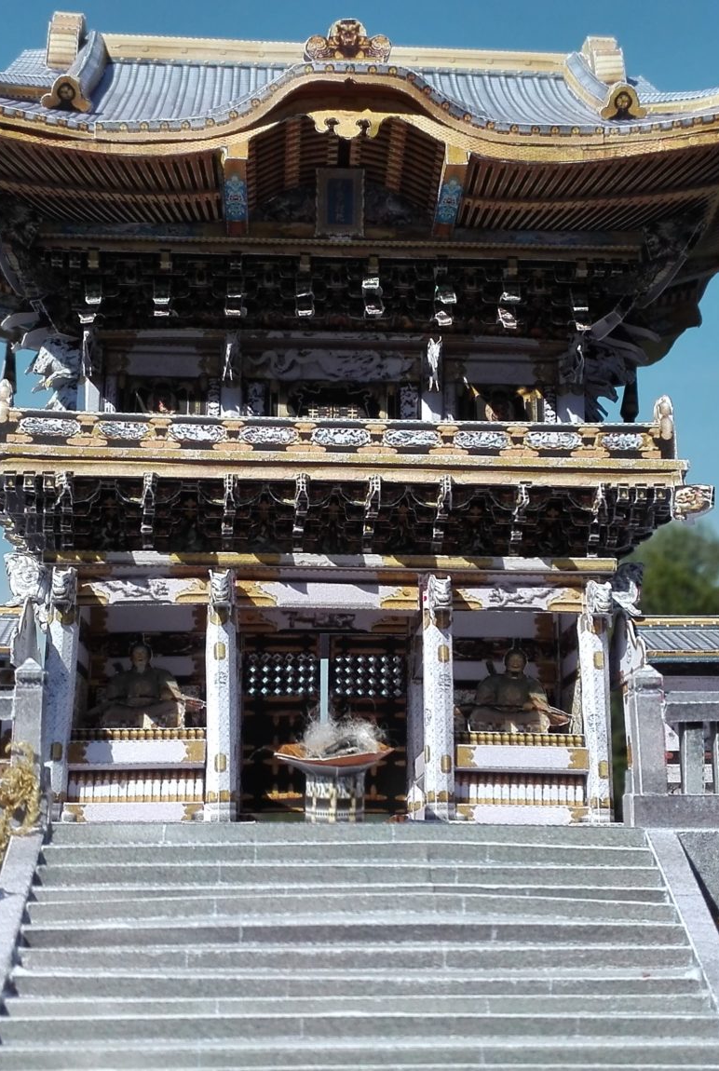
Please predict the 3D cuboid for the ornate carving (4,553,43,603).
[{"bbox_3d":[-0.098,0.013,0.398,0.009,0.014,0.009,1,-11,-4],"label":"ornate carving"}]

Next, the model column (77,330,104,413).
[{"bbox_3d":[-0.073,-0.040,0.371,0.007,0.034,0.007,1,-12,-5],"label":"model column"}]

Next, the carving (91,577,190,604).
[{"bbox_3d":[-0.057,0.014,0.357,0.027,0.007,0.002,1,-12,-5],"label":"carving"}]

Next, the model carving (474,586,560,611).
[{"bbox_3d":[0.048,0.019,0.413,0.025,0.007,0.003,1,-11,-4],"label":"model carving"}]

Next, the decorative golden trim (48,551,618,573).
[{"bbox_3d":[-0.007,0.008,0.404,0.170,0.004,0.006,1,-11,-4],"label":"decorative golden trim"}]

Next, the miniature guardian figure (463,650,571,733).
[{"bbox_3d":[0.043,0.043,0.371,0.028,0.022,0.011,1,-12,-5],"label":"miniature guardian figure"}]

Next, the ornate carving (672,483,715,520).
[{"bbox_3d":[0.097,-0.010,0.398,0.010,0.009,0.006,1,-11,-4],"label":"ornate carving"}]

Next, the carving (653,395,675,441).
[{"bbox_3d":[0.081,-0.031,0.365,0.005,0.013,0.005,1,-12,-5],"label":"carving"}]

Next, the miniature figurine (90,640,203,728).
[{"bbox_3d":[-0.065,0.046,0.419,0.033,0.025,0.014,1,-11,-4],"label":"miniature figurine"}]

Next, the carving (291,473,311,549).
[{"bbox_3d":[-0.016,-0.006,0.358,0.004,0.017,0.014,1,-12,-5],"label":"carving"}]

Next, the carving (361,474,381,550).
[{"bbox_3d":[0.003,-0.006,0.359,0.004,0.018,0.014,1,-12,-5],"label":"carving"}]

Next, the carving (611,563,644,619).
[{"bbox_3d":[0.073,0.015,0.373,0.009,0.015,0.006,1,-12,-5],"label":"carving"}]

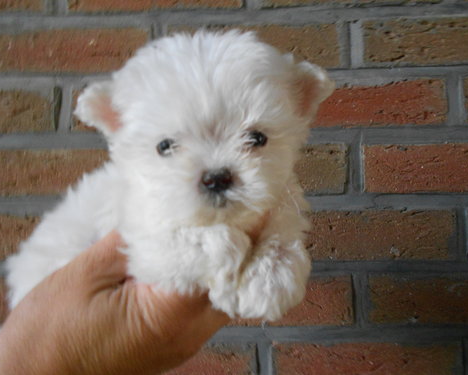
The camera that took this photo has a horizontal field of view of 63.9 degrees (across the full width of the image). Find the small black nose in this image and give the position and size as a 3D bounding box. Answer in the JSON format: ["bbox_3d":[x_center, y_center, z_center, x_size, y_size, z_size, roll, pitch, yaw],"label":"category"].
[{"bbox_3d":[-0.009,-0.004,0.195,0.016,0.013,0.011,-6,2,-6],"label":"small black nose"}]

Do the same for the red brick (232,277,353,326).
[{"bbox_3d":[0.028,0.121,0.434,0.191,0.050,0.090,-1,-4,2],"label":"red brick"}]

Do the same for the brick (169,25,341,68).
[{"bbox_3d":[0.022,-0.148,0.455,0.188,0.051,0.090,-1,-4,2],"label":"brick"}]

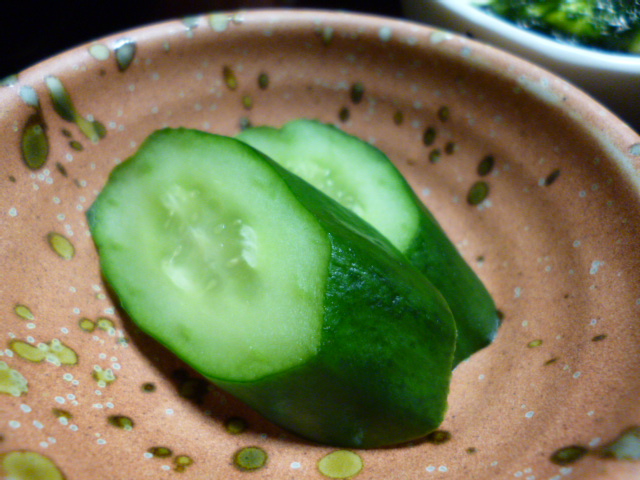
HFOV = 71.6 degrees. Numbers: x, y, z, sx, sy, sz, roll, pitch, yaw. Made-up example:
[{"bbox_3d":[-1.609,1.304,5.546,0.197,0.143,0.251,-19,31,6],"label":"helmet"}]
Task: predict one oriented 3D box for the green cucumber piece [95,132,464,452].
[{"bbox_3d":[-0.009,0.007,0.072,0.067,0.025,0.035,20,55,13],"label":"green cucumber piece"}]

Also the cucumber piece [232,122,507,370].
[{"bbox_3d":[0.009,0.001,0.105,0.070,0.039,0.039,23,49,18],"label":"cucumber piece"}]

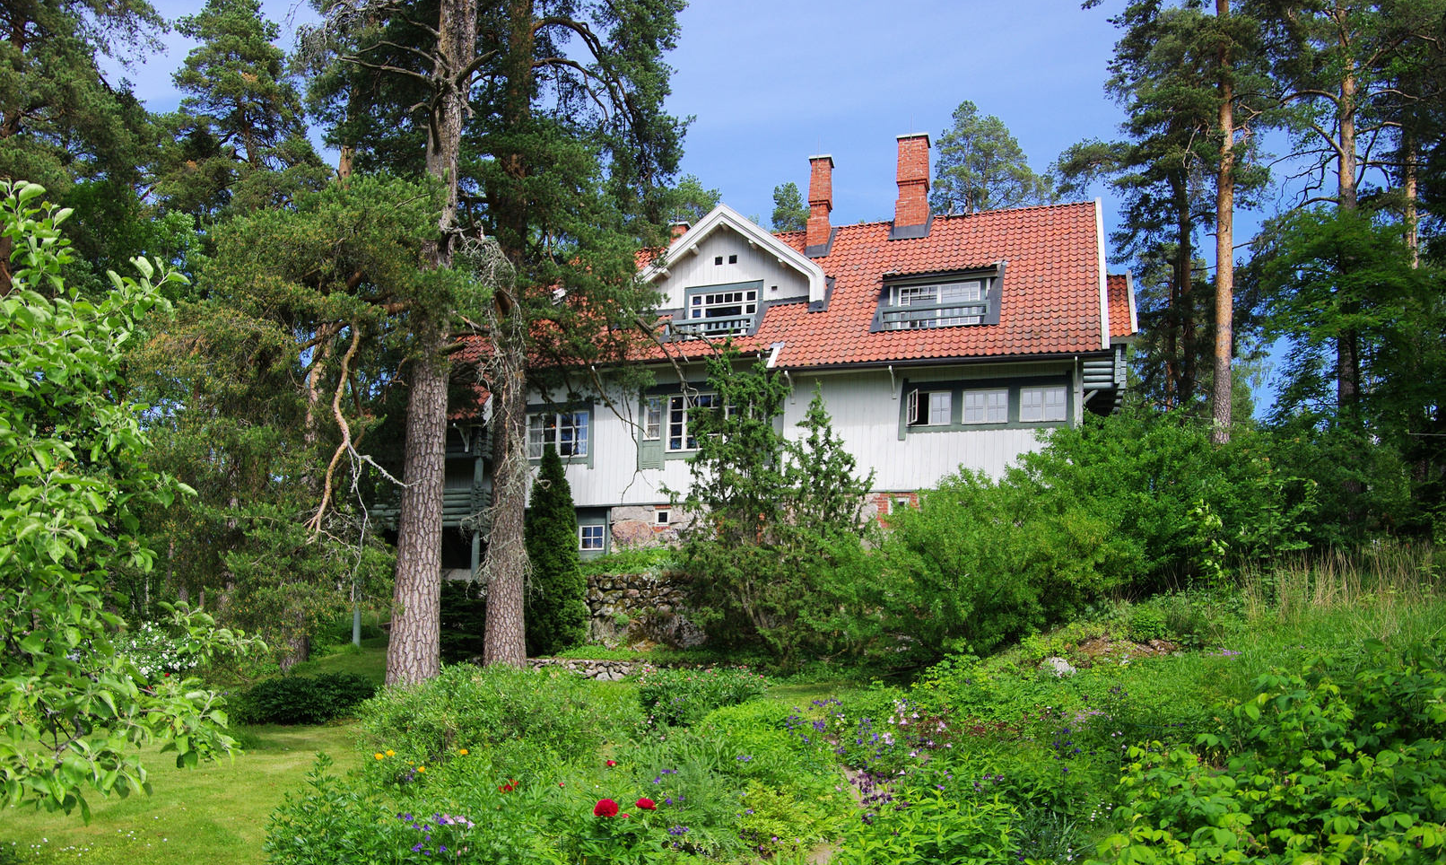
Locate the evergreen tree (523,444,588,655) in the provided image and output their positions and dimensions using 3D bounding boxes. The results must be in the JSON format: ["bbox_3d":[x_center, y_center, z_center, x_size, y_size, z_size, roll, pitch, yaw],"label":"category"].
[{"bbox_3d":[-3.753,2.627,24.300,1.400,4.582,1.400,1,-8,0],"label":"evergreen tree"}]

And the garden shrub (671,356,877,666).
[{"bbox_3d":[1.067,1.647,22.800,4.200,6.235,3.600,1,-8,0],"label":"garden shrub"}]

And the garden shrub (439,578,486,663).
[{"bbox_3d":[-5.994,4.314,25.000,1.700,1.871,1.600,1,-8,0],"label":"garden shrub"}]

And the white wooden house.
[{"bbox_3d":[2.015,-2.081,33.381,19.594,13.029,11.110,-2,-9,16],"label":"white wooden house"}]

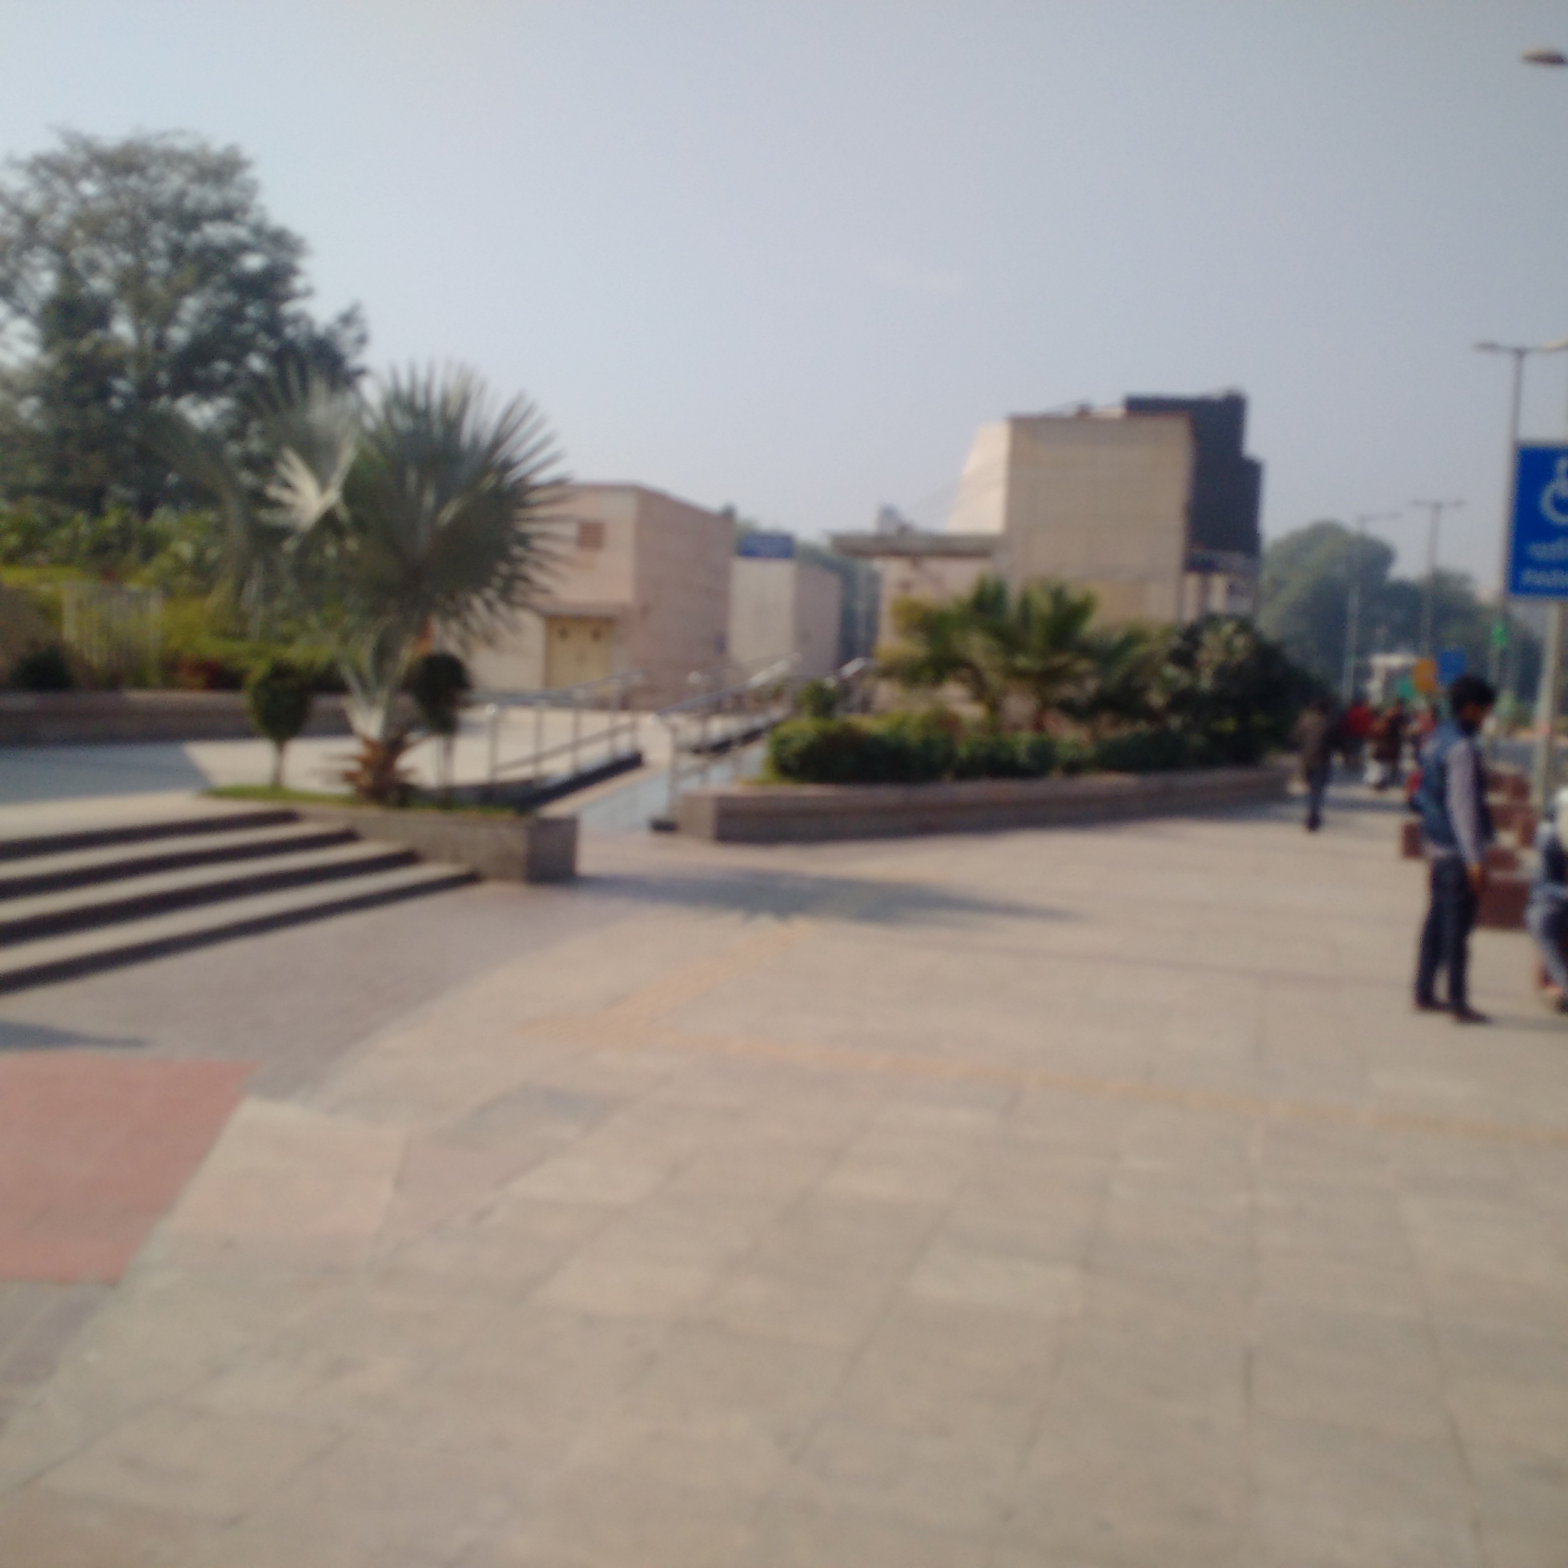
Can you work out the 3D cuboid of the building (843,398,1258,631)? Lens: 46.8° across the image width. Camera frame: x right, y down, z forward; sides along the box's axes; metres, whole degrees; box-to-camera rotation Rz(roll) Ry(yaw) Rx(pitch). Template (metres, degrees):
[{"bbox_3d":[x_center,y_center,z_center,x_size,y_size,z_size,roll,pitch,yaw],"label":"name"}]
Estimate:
[{"bbox_3d":[7.300,-5.013,46.500,9.300,7.900,10.500,2,3,17],"label":"building"}]

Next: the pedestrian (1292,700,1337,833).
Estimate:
[{"bbox_3d":[6.419,-0.229,21.900,0.540,1.660,0.400,4,4,15],"label":"pedestrian"}]

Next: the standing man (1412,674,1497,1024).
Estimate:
[{"bbox_3d":[3.387,0.305,9.150,0.360,1.710,0.460,1,3,-3],"label":"standing man"}]

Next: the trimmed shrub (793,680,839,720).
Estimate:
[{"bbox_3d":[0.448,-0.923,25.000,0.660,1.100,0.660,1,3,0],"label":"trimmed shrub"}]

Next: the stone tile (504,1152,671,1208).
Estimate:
[{"bbox_3d":[-0.586,1.204,5.476,0.410,0.030,0.440,4,4,15],"label":"stone tile"}]

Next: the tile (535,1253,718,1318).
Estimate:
[{"bbox_3d":[-0.393,1.269,4.562,0.410,0.030,0.420,4,4,15],"label":"tile"}]

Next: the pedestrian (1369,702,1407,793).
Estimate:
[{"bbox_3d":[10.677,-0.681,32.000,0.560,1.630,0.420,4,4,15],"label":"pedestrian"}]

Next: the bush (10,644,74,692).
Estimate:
[{"bbox_3d":[-11.973,-1.877,29.200,1.000,0.850,1.000,1,3,-17],"label":"bush"}]

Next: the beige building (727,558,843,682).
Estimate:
[{"bbox_3d":[-0.452,-4.761,58.367,3.000,4.600,5.900,4,4,15],"label":"beige building"}]

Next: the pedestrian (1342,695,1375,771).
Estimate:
[{"bbox_3d":[12.208,-0.920,38.500,0.500,1.680,0.360,2,3,18],"label":"pedestrian"}]

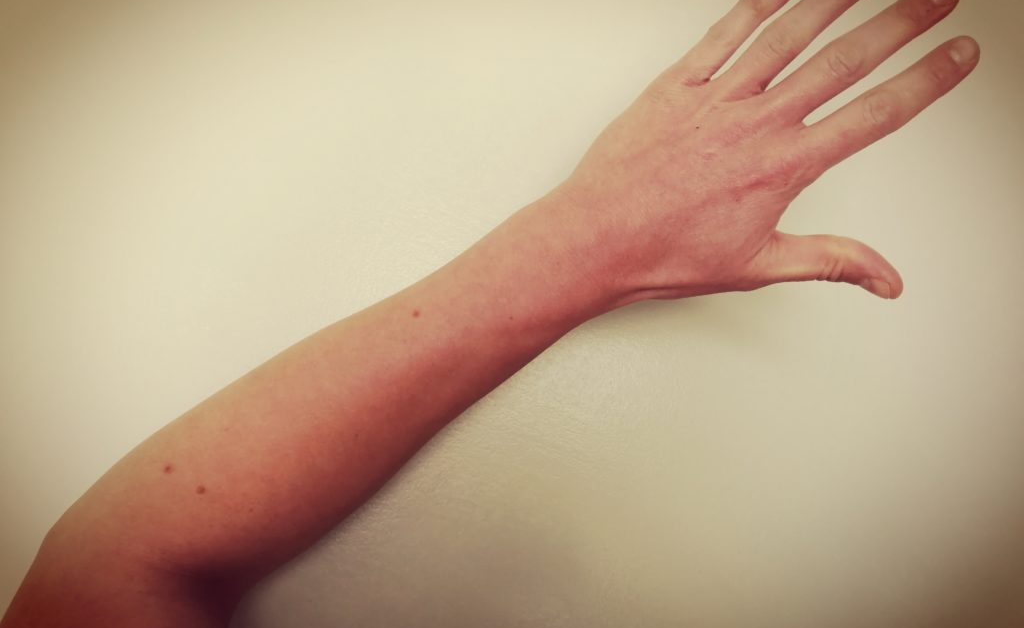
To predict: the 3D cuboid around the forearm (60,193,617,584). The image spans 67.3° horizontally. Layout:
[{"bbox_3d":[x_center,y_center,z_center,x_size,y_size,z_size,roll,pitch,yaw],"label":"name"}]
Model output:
[{"bbox_3d":[-0.072,0.048,0.332,0.258,0.077,0.078,-33,0,-3],"label":"forearm"}]

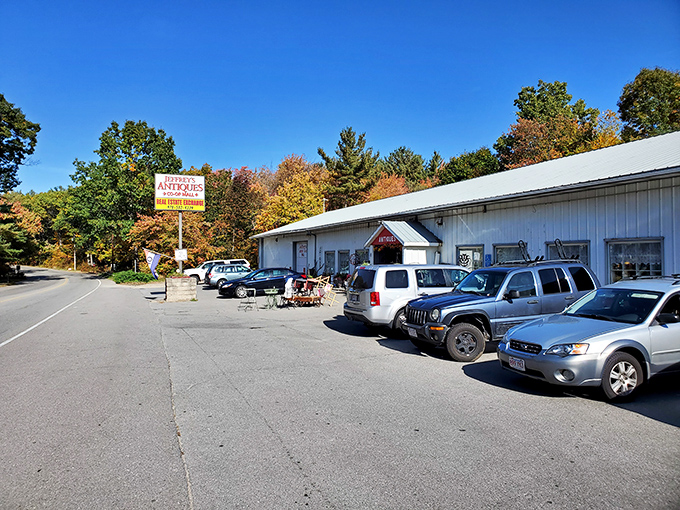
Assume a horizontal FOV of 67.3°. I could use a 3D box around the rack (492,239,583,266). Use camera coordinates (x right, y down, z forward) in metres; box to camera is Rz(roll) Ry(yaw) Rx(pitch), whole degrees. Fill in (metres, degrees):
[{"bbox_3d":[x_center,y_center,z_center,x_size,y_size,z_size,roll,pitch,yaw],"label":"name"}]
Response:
[{"bbox_3d":[4.249,-0.036,11.244,1.620,0.600,1.120,0,-1,-22],"label":"rack"}]

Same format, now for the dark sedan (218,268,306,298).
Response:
[{"bbox_3d":[-4.148,1.461,27.455,4.800,1.470,1.830,0,-1,-29],"label":"dark sedan"}]

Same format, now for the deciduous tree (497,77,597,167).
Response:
[{"bbox_3d":[17.877,-6.315,44.091,9.500,17.437,9.500,0,-1,0],"label":"deciduous tree"}]

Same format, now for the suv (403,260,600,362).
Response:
[{"bbox_3d":[3.507,1.110,10.928,4.400,1.840,1.840,0,-1,-22],"label":"suv"}]

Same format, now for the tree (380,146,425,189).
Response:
[{"bbox_3d":[8.077,-5.658,66.084,7.000,16.727,7.000,0,-1,0],"label":"tree"}]

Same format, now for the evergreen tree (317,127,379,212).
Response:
[{"bbox_3d":[1.065,-6.712,64.098,7.800,18.781,7.800,0,-1,0],"label":"evergreen tree"}]

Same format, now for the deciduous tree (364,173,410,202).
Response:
[{"bbox_3d":[5.395,-3.387,58.052,6.000,11.964,6.000,0,-1,0],"label":"deciduous tree"}]

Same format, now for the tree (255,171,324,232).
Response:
[{"bbox_3d":[-5.142,-3.045,52.047,7.600,11.117,7.600,0,-1,0],"label":"tree"}]

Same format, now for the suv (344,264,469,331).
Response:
[{"bbox_3d":[2.601,1.197,15.083,4.820,1.820,1.970,0,-1,-24],"label":"suv"}]

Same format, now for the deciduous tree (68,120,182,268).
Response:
[{"bbox_3d":[-22.681,-6.185,54.090,12.000,16.072,12.000,0,-1,0],"label":"deciduous tree"}]

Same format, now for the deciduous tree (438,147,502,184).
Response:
[{"bbox_3d":[13.587,-4.466,54.066,8.000,14.013,8.000,0,-1,0],"label":"deciduous tree"}]

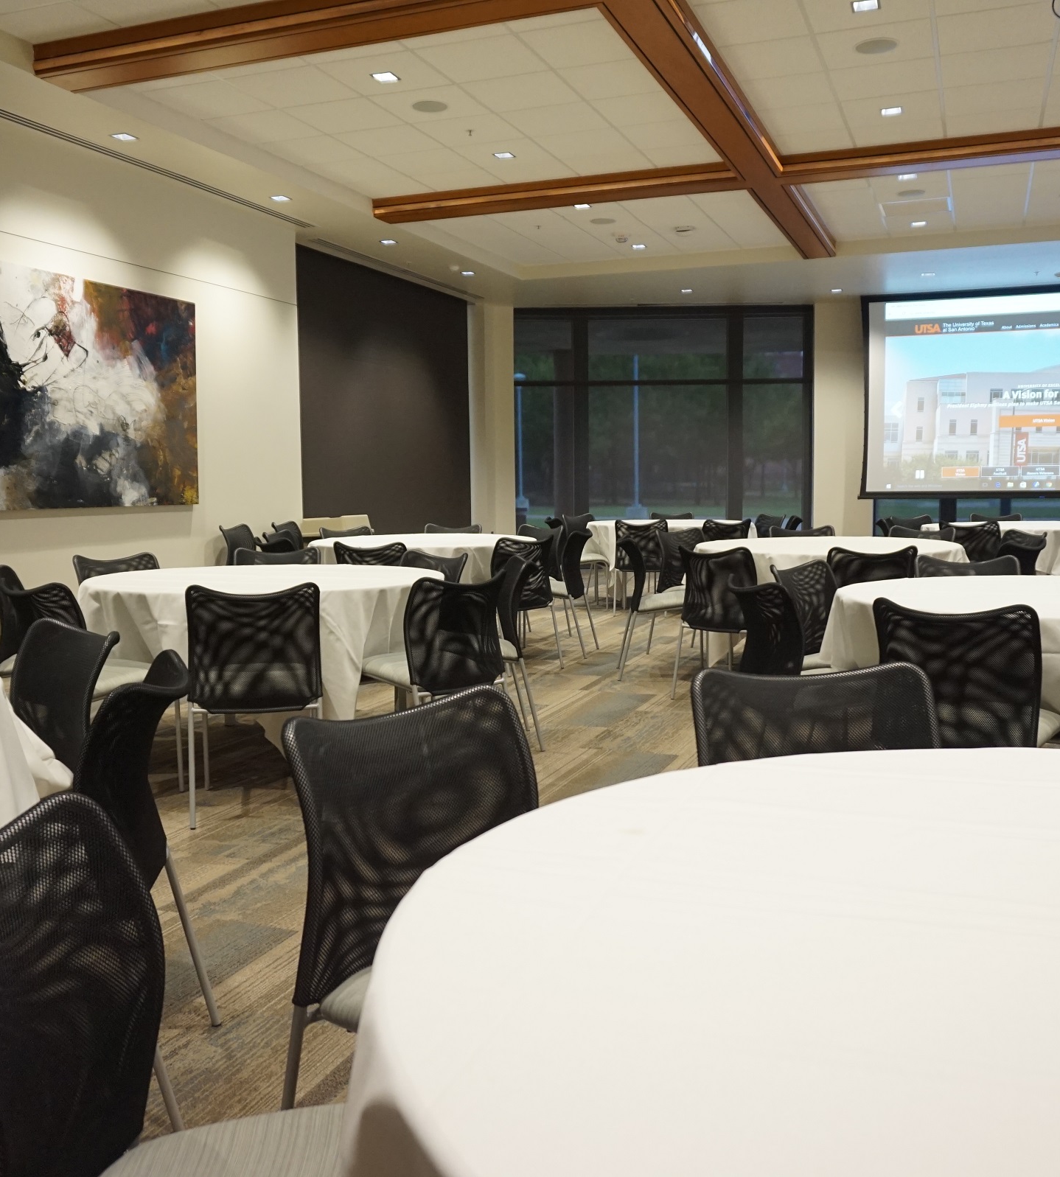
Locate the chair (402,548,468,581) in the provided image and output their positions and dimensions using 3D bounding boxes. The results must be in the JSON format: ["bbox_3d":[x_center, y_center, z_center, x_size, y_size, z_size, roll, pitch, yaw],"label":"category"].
[{"bbox_3d":[-0.625,0.258,5.536,0.470,0.840,0.560,4,7,43],"label":"chair"}]

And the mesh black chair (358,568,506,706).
[{"bbox_3d":[-0.438,0.344,4.569,0.560,0.840,0.470,4,7,41],"label":"mesh black chair"}]

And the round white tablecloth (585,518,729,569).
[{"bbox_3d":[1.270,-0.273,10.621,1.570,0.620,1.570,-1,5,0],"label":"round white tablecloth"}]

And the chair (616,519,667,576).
[{"bbox_3d":[1.010,-0.209,10.297,0.480,0.825,0.560,1,6,17],"label":"chair"}]

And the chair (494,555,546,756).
[{"bbox_3d":[-0.219,0.285,5.268,0.550,0.828,0.470,-1,5,-9],"label":"chair"}]

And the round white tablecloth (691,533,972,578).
[{"bbox_3d":[1.769,0.063,6.937,1.570,0.620,1.570,-1,5,0],"label":"round white tablecloth"}]

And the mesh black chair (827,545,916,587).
[{"bbox_3d":[1.691,0.180,6.113,0.470,0.820,0.550,-1,5,-3],"label":"mesh black chair"}]

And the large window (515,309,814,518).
[{"bbox_3d":[1.696,-1.970,14.984,3.790,3.170,0.150,-1,5,0],"label":"large window"}]

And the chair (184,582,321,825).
[{"bbox_3d":[-0.972,0.380,4.280,0.480,0.825,0.560,-1,5,-9],"label":"chair"}]

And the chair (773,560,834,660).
[{"bbox_3d":[1.298,0.321,4.632,0.560,0.825,0.480,4,7,41],"label":"chair"}]

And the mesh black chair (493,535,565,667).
[{"bbox_3d":[-0.119,0.090,7.427,0.470,0.828,0.550,-4,6,-35],"label":"mesh black chair"}]

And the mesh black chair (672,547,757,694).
[{"bbox_3d":[1.053,0.180,6.179,0.470,0.820,0.550,3,6,32],"label":"mesh black chair"}]

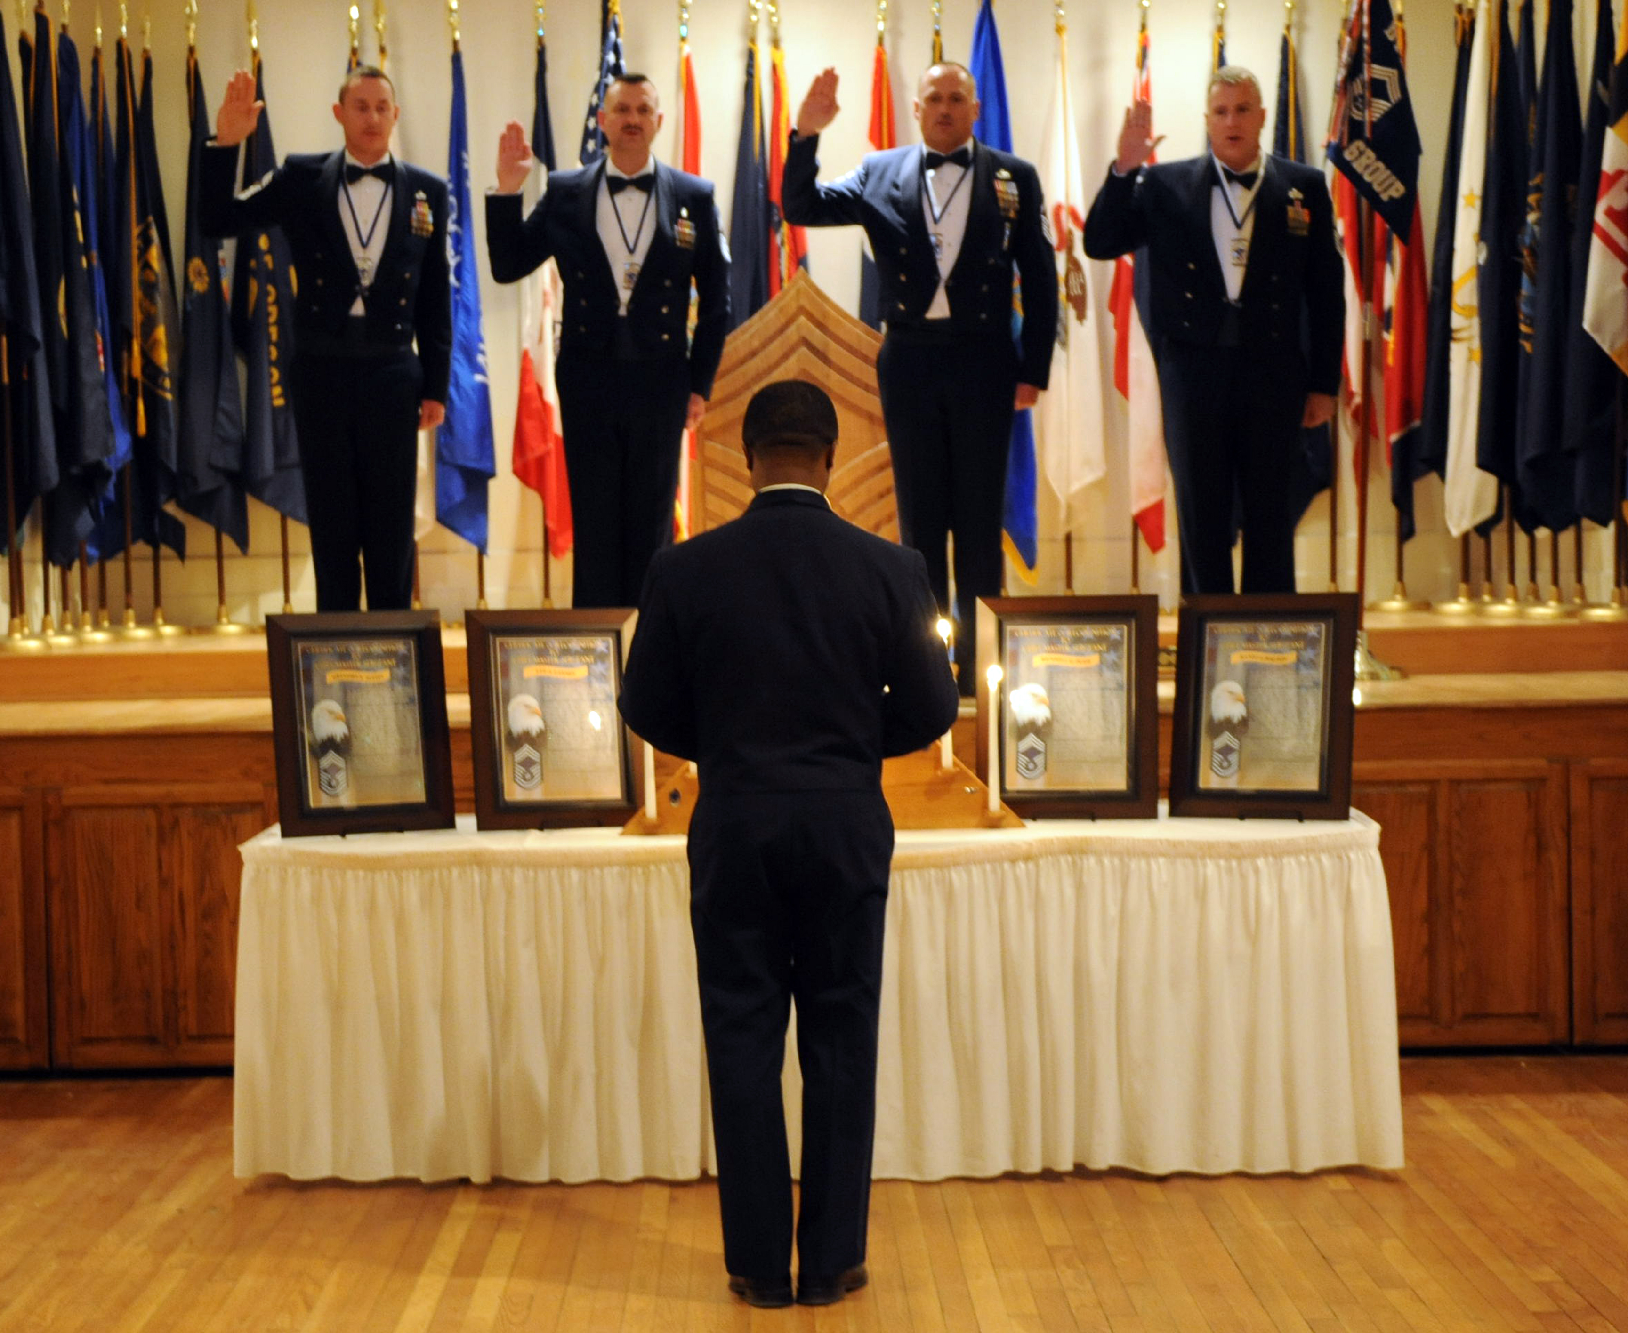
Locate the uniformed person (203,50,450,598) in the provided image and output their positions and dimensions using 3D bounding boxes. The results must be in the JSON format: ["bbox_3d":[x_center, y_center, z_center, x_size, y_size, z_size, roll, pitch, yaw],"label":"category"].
[{"bbox_3d":[-1.390,-0.812,6.481,0.720,1.853,0.420,-2,4,-7],"label":"uniformed person"}]

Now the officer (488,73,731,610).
[{"bbox_3d":[-0.577,-0.794,6.289,0.670,1.790,0.390,-1,4,-2],"label":"officer"}]

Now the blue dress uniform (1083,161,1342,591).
[{"bbox_3d":[1.139,-0.728,6.335,0.710,1.510,0.380,-1,4,5],"label":"blue dress uniform"}]

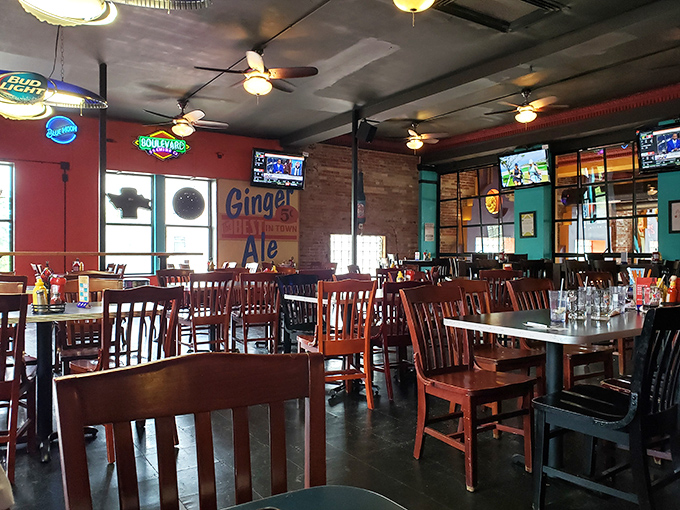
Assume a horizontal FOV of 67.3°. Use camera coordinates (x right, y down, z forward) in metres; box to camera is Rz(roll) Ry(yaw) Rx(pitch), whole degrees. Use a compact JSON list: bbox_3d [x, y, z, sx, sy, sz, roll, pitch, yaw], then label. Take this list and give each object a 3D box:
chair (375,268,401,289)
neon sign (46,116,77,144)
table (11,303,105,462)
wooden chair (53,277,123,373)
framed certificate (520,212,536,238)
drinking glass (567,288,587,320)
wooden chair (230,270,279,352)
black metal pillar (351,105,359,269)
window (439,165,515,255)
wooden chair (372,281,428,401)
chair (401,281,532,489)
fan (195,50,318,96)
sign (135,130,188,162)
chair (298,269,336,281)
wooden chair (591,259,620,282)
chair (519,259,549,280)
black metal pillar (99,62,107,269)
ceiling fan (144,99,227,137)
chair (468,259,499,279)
[{"bbox_3d":[0.600,0.625,6.450,0.440,0.890,0.510,0,0,-24],"label":"chair"},{"bbox_3d":[-4.181,-1.875,7.695,0.420,0.409,0.090,0,0,-32],"label":"neon sign"},{"bbox_3d":[-1.650,0.690,2.870,1.200,0.760,0.760,0,0,-31],"label":"table"},{"bbox_3d":[-1.710,0.629,3.540,0.450,0.893,0.530,0,0,-29],"label":"wooden chair"},{"bbox_3d":[3.617,-0.572,9.800,0.030,0.480,0.335,0,0,-38],"label":"framed certificate"},{"bbox_3d":[1.158,0.242,2.500,0.090,0.150,0.090,0,0,0],"label":"drinking glass"},{"bbox_3d":[-0.860,0.626,5.290,0.450,0.893,0.530,0,0,-27],"label":"wooden chair"},{"bbox_3d":[0.235,-0.585,7.700,0.090,3.300,0.090,0,0,-38],"label":"black metal pillar"},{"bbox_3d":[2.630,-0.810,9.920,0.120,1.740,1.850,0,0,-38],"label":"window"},{"bbox_3d":[0.528,0.615,3.940,0.440,0.900,0.550,0,0,-16],"label":"wooden chair"},{"bbox_3d":[0.630,0.615,2.638,0.440,0.900,0.550,0,0,-30],"label":"chair"},{"bbox_3d":[-0.876,-1.942,5.420,1.270,0.500,1.270,0,0,-32],"label":"fan"},{"bbox_3d":[-2.939,-1.811,8.471,0.904,0.483,0.090,0,0,-32],"label":"sign"},{"bbox_3d":[-0.360,0.625,5.850,0.450,0.893,0.530,0,0,-28],"label":"chair"},{"bbox_3d":[3.530,0.530,6.840,0.440,0.900,0.520,0,0,12],"label":"wooden chair"},{"bbox_3d":[2.650,0.530,7.040,0.440,0.900,0.520,0,0,12],"label":"chair"},{"bbox_3d":[-2.700,-0.560,5.830,0.080,3.250,0.080,0,0,-28],"label":"black metal pillar"},{"bbox_3d":[-2.213,-1.940,7.200,1.280,0.540,1.280,0,0,0],"label":"ceiling fan"},{"bbox_3d":[1.930,0.520,6.330,0.440,0.900,0.510,0,0,-30],"label":"chair"}]

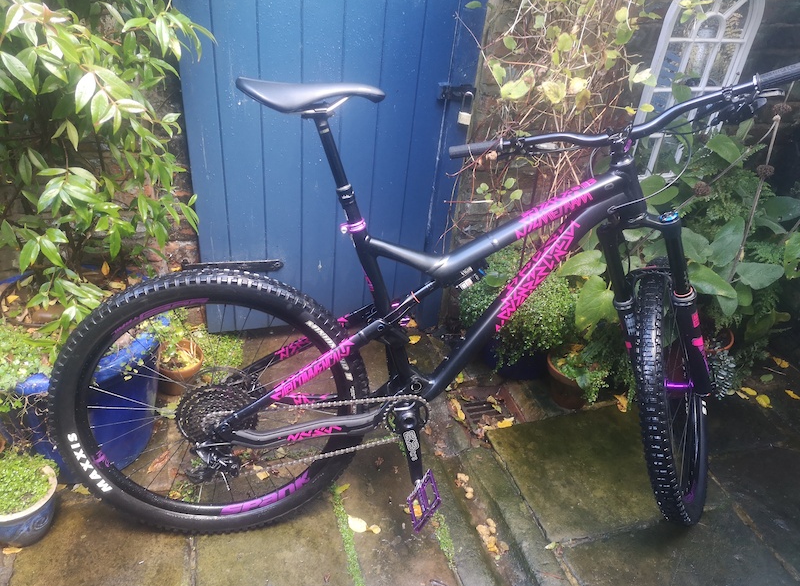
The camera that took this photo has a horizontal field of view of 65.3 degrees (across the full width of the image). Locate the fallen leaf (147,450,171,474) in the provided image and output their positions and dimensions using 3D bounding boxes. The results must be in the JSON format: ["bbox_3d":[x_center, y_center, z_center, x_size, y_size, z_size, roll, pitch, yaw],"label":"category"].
[{"bbox_3d":[-0.672,0.472,1.737,0.028,0.015,0.085,19,37,17],"label":"fallen leaf"}]

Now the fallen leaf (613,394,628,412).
[{"bbox_3d":[0.749,0.368,2.104,0.041,0.018,0.090,7,36,1],"label":"fallen leaf"}]

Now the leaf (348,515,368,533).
[{"bbox_3d":[-0.113,0.609,1.640,0.059,0.008,0.041,12,36,8],"label":"leaf"}]

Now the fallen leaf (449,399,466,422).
[{"bbox_3d":[0.182,0.376,2.003,0.040,0.018,0.096,-9,38,-20],"label":"fallen leaf"}]

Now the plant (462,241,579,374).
[{"bbox_3d":[0.396,0.078,2.105,0.390,0.420,0.380,14,36,11],"label":"plant"}]

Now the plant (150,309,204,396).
[{"bbox_3d":[-0.686,0.175,1.911,0.165,0.290,0.160,-9,38,-20],"label":"plant"}]

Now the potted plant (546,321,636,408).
[{"bbox_3d":[0.628,0.238,2.075,0.290,0.240,0.280,20,38,18],"label":"potted plant"}]

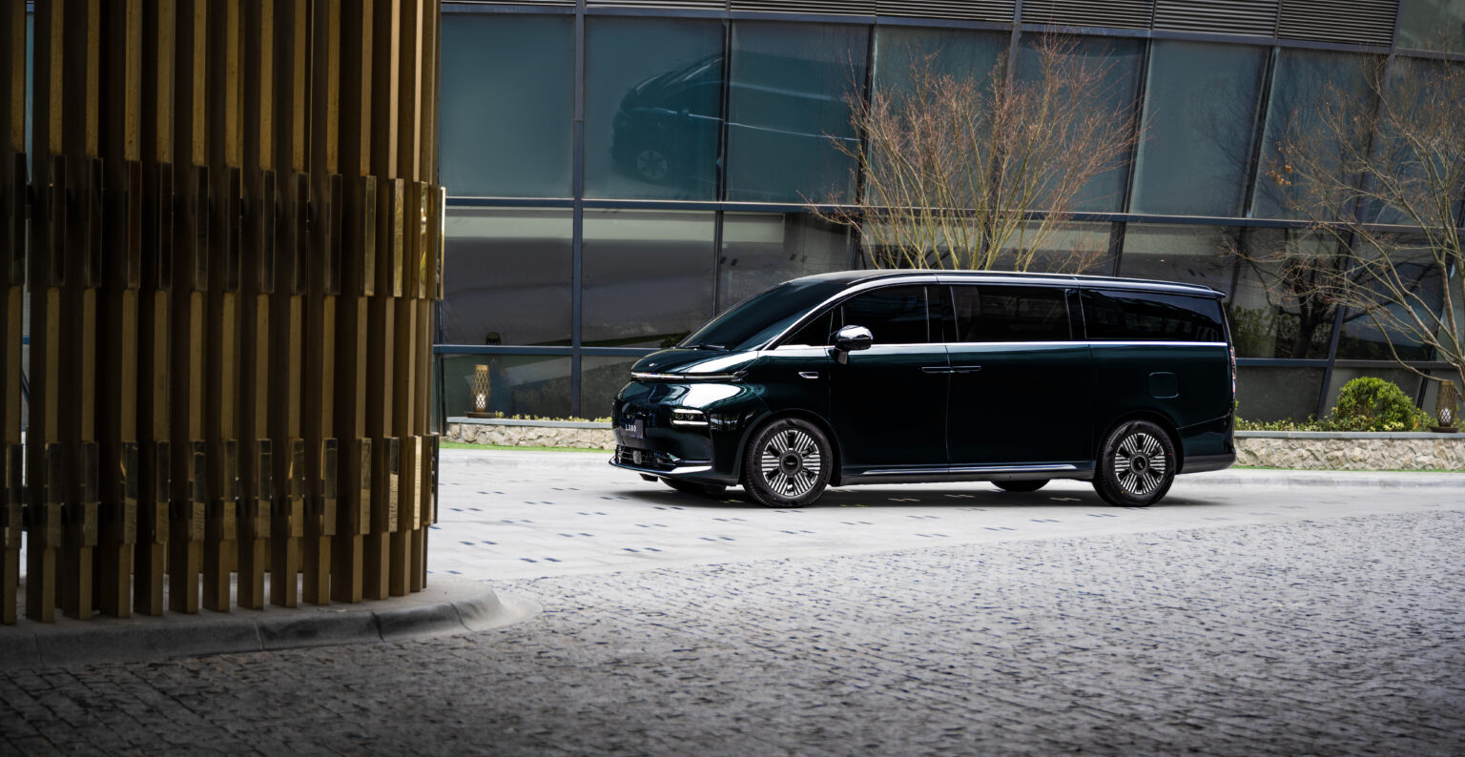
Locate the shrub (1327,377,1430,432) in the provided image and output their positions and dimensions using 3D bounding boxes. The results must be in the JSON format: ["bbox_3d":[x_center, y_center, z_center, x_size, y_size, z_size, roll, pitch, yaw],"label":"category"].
[{"bbox_3d":[7.523,0.321,25.200,1.050,0.720,0.980,1,0,0],"label":"shrub"}]

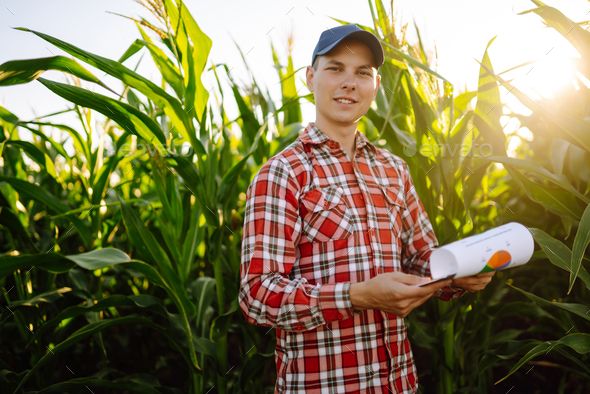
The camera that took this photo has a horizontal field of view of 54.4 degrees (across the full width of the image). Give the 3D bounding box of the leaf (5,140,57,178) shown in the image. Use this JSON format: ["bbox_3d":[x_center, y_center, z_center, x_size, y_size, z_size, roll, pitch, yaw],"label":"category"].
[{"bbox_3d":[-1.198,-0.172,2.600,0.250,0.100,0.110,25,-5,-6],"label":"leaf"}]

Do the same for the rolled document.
[{"bbox_3d":[0.398,0.119,1.230,0.230,0.090,0.100,-10,2,-25],"label":"rolled document"}]

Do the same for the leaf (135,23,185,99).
[{"bbox_3d":[-0.422,-0.428,1.800,0.065,0.280,0.090,-33,0,0],"label":"leaf"}]

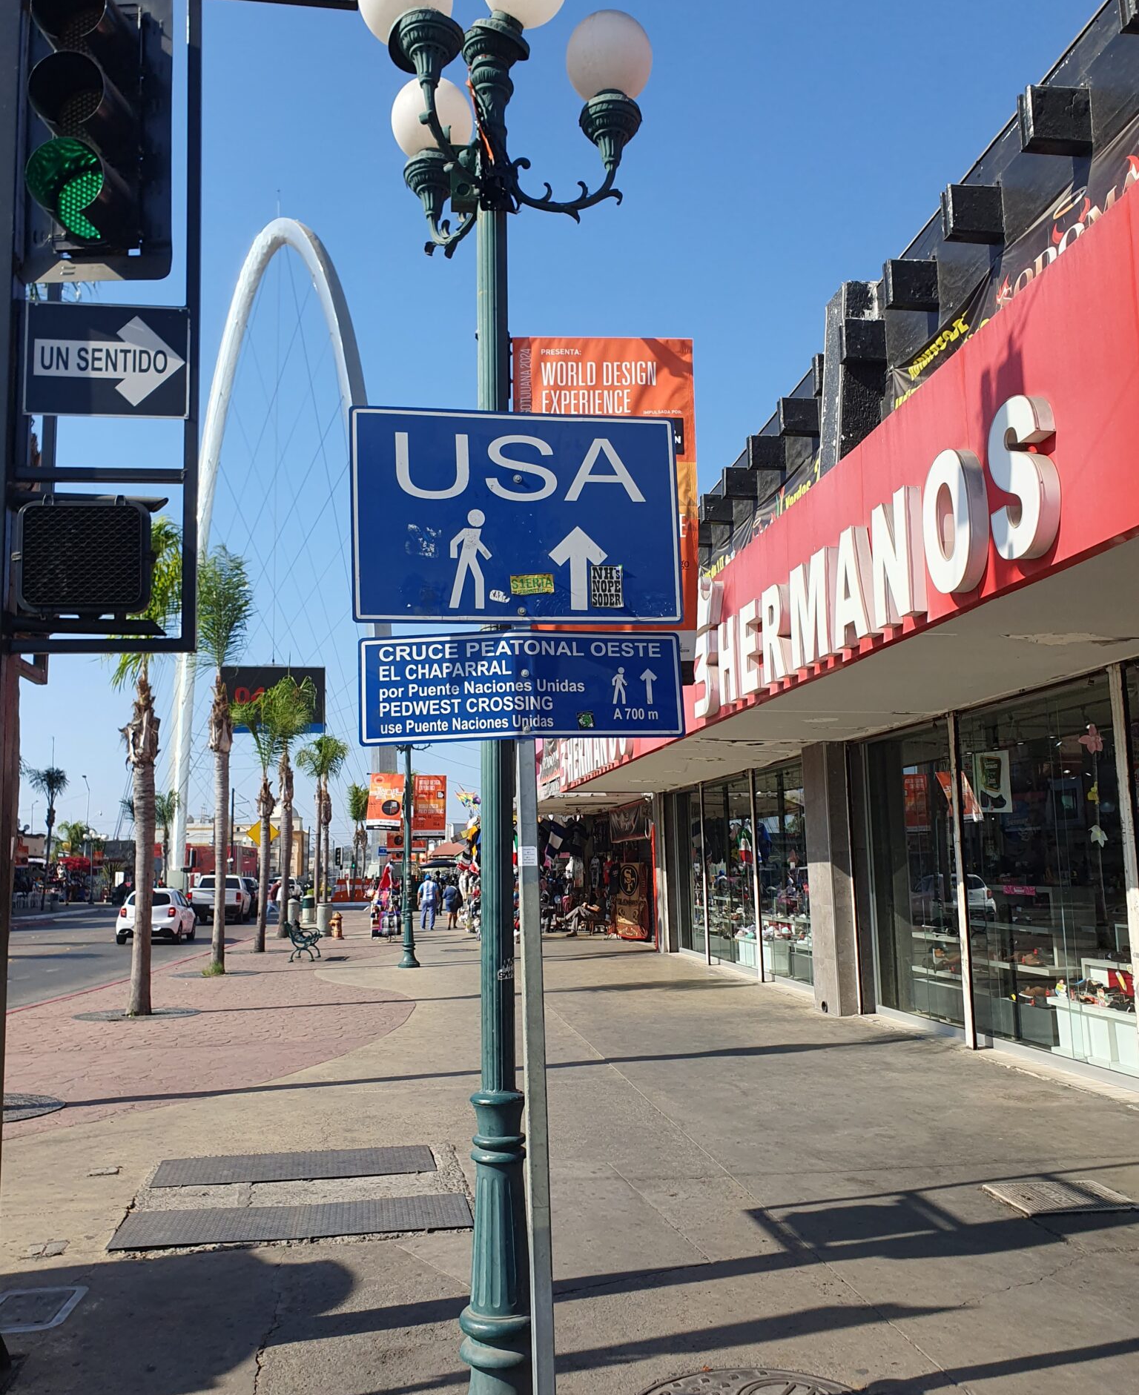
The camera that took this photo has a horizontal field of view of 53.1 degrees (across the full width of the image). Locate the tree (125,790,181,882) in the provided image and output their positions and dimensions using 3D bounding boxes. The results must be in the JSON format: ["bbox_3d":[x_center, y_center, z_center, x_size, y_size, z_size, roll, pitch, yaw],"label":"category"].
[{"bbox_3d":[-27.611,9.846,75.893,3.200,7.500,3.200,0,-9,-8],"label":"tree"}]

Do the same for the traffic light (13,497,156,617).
[{"bbox_3d":[-1.804,-0.508,4.299,0.510,0.460,0.220,-1,-9,-5],"label":"traffic light"}]

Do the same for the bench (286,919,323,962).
[{"bbox_3d":[-4.994,4.595,21.735,0.620,0.780,1.450,0,-9,-8],"label":"bench"}]

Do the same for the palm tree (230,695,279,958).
[{"bbox_3d":[-6.571,2.603,24.185,1.150,5.500,1.150,0,-9,-8],"label":"palm tree"}]

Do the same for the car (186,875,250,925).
[{"bbox_3d":[-14.140,8.095,46.424,2.000,1.900,5.600,0,-9,-12],"label":"car"}]

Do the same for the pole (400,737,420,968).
[{"bbox_3d":[-2.778,2.259,19.799,0.950,4.720,0.950,0,-9,-8],"label":"pole"}]

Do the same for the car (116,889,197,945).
[{"bbox_3d":[-11.496,6.089,32.153,1.680,1.520,3.800,0,-9,-9],"label":"car"}]

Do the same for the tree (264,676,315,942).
[{"bbox_3d":[-7.370,2.833,29.924,1.350,6.800,1.350,0,-9,-8],"label":"tree"}]

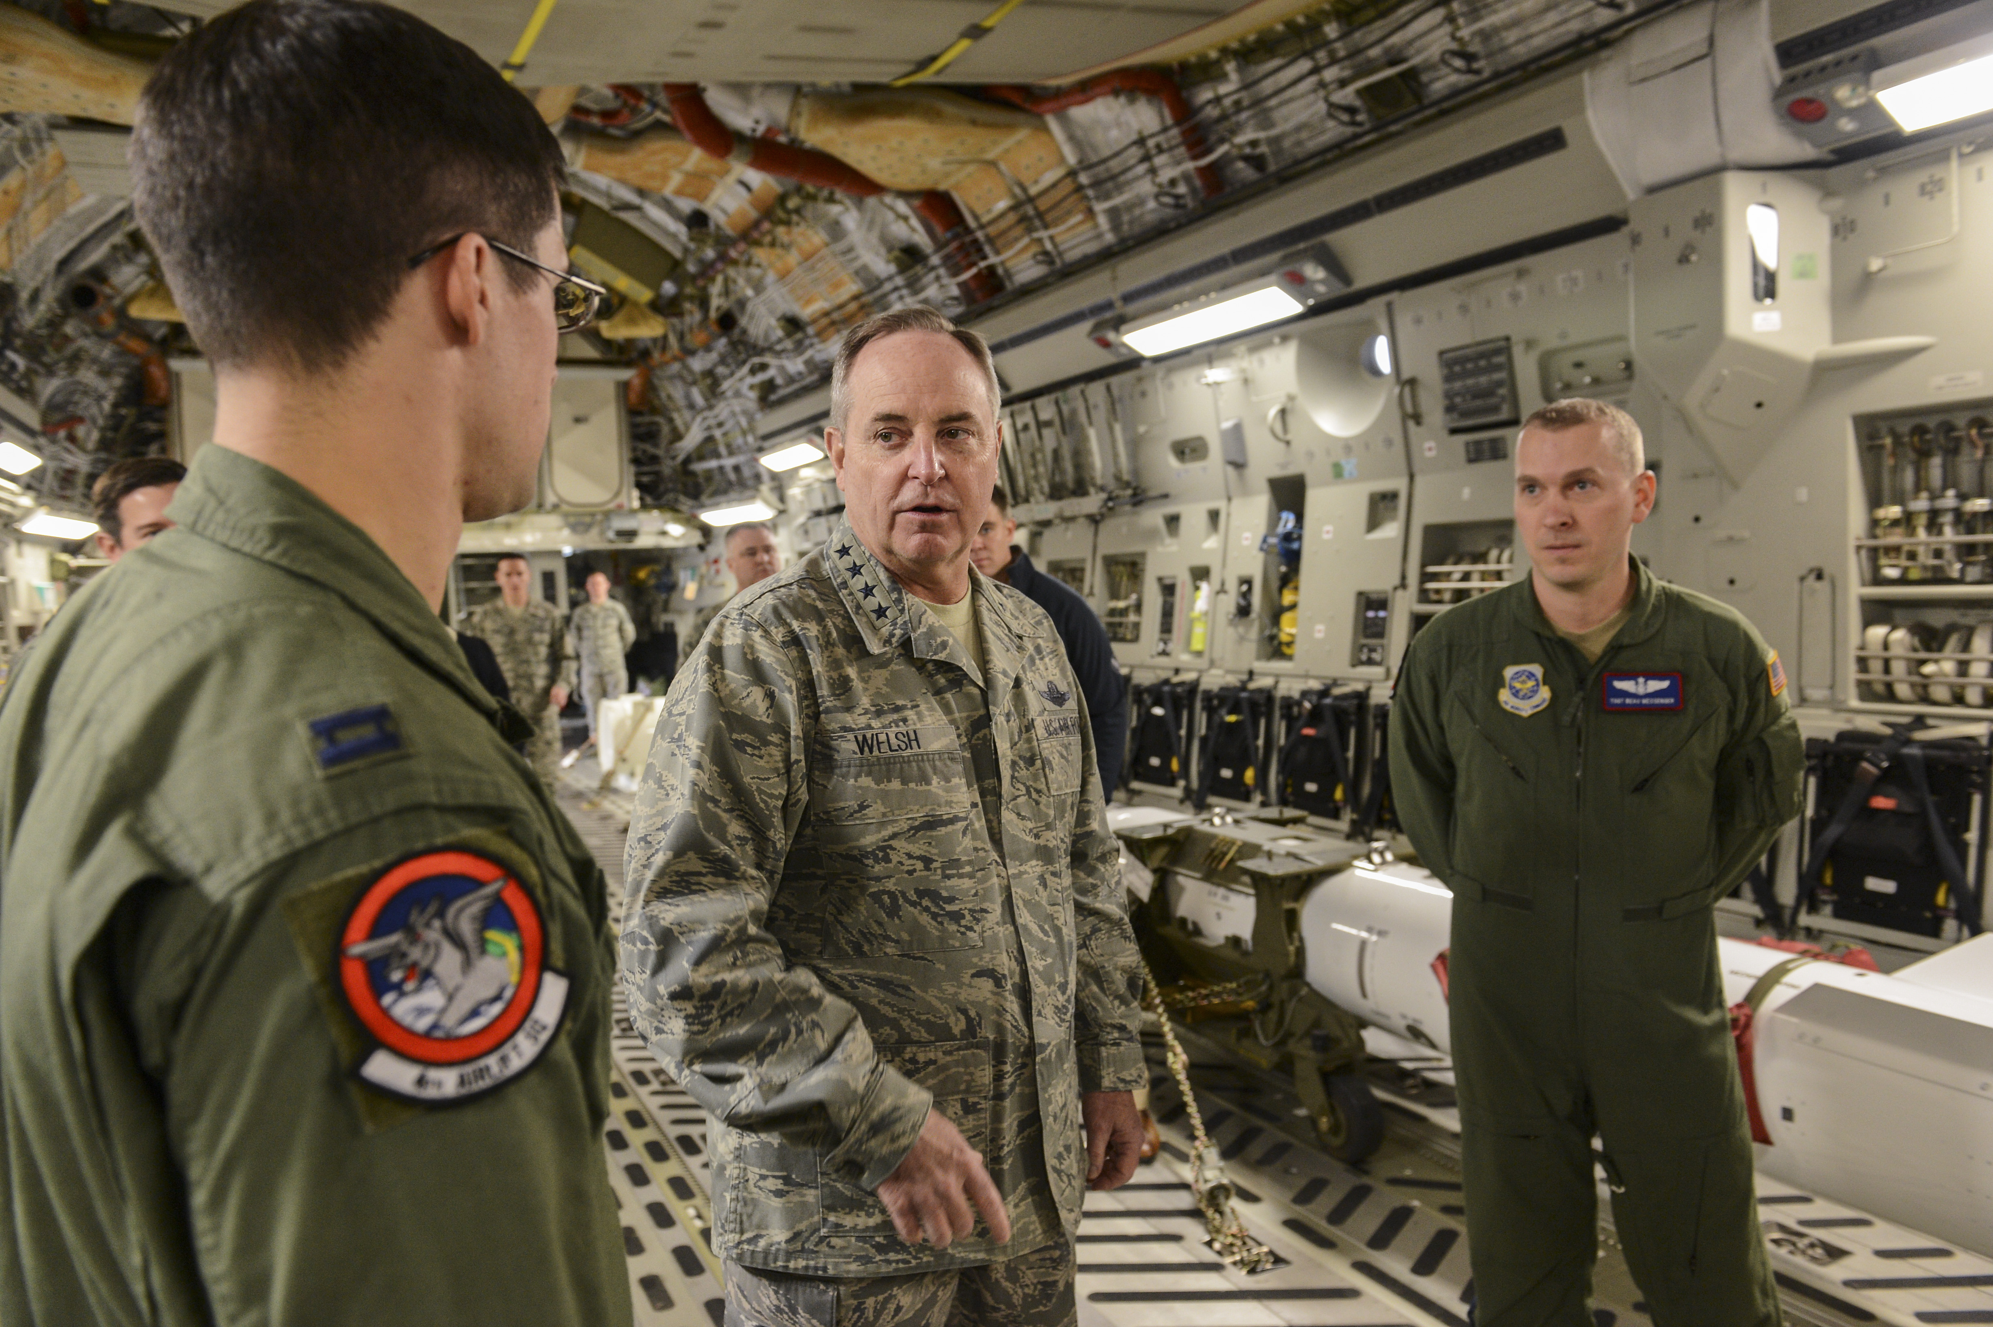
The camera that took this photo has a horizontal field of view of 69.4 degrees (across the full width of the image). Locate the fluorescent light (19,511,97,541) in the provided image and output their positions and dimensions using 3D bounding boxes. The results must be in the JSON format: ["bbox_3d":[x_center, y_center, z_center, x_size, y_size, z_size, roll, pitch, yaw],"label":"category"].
[{"bbox_3d":[-6.441,-0.959,9.871,0.165,0.080,1.130,-34,11,-13],"label":"fluorescent light"}]

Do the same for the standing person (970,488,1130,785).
[{"bbox_3d":[0.120,0.415,3.850,0.550,1.790,0.360,-1,3,22],"label":"standing person"}]

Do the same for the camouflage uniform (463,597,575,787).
[{"bbox_3d":[-2.626,0.342,8.038,0.600,1.420,0.330,-3,3,-17],"label":"camouflage uniform"}]

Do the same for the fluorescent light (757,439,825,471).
[{"bbox_3d":[-1.566,-1.601,11.024,0.165,0.080,1.130,29,-11,-24],"label":"fluorescent light"}]

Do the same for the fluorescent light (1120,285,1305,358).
[{"bbox_3d":[0.888,-1.430,6.003,0.165,0.080,1.130,29,-11,-24],"label":"fluorescent light"}]

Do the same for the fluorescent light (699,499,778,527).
[{"bbox_3d":[-2.141,-1.246,11.963,0.165,0.080,1.130,31,-16,-31],"label":"fluorescent light"}]

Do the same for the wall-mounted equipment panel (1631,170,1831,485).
[{"bbox_3d":[1.943,-0.857,3.804,0.400,0.760,0.290,-4,3,-26],"label":"wall-mounted equipment panel"}]

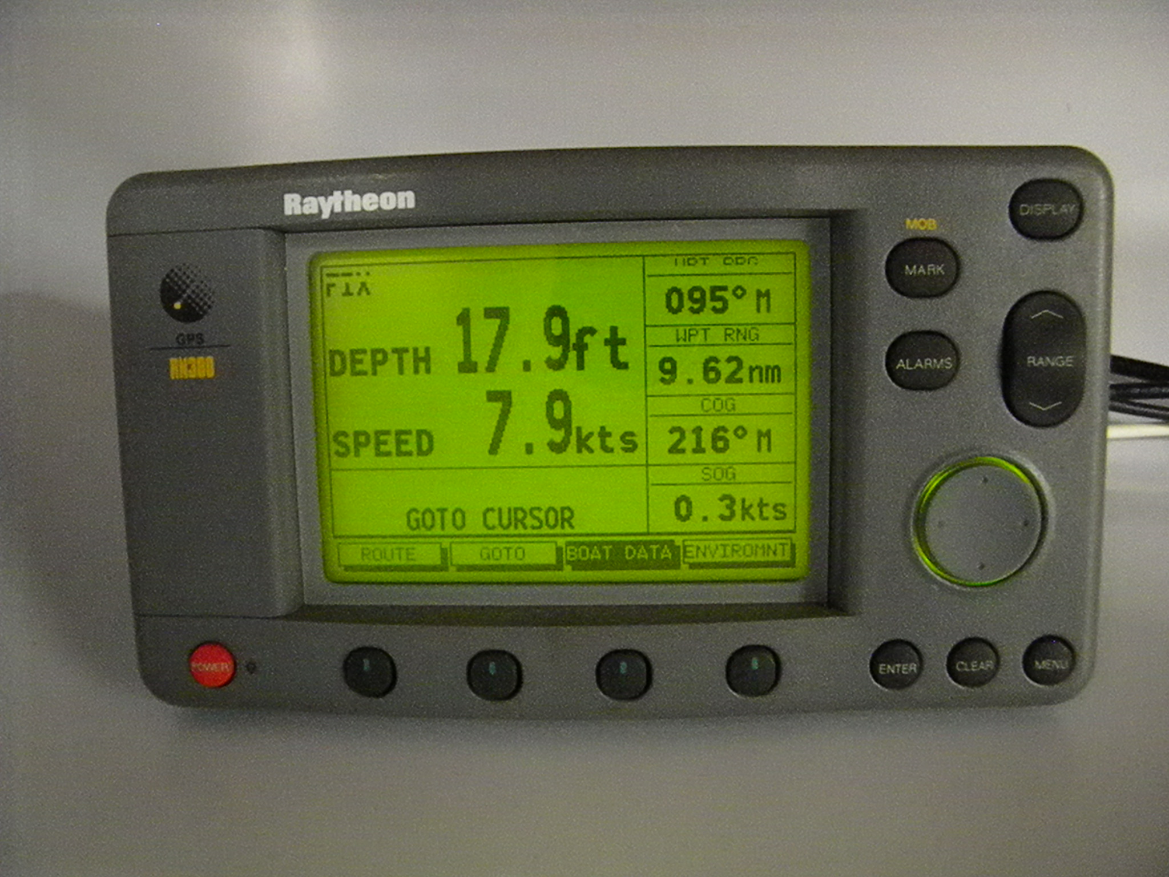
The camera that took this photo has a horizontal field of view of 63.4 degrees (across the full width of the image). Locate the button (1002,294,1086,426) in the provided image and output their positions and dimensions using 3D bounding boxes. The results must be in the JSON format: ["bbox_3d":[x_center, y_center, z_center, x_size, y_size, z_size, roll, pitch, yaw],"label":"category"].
[{"bbox_3d":[0.098,-0.017,0.201,0.016,0.029,0.005,-1,5,-1],"label":"button"}]

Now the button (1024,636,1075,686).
[{"bbox_3d":[0.100,0.048,0.203,0.010,0.010,0.004,-1,6,3],"label":"button"}]

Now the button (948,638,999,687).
[{"bbox_3d":[0.084,0.048,0.204,0.010,0.010,0.004,-1,6,3],"label":"button"}]

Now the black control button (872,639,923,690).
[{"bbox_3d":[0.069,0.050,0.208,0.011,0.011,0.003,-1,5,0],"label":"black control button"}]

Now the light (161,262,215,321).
[{"bbox_3d":[-0.087,-0.032,0.208,0.011,0.012,0.002,-1,6,3],"label":"light"}]

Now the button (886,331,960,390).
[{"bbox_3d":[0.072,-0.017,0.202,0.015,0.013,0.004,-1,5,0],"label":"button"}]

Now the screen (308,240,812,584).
[{"bbox_3d":[-0.006,-0.005,0.217,0.112,0.076,0.004,-1,6,3],"label":"screen"}]

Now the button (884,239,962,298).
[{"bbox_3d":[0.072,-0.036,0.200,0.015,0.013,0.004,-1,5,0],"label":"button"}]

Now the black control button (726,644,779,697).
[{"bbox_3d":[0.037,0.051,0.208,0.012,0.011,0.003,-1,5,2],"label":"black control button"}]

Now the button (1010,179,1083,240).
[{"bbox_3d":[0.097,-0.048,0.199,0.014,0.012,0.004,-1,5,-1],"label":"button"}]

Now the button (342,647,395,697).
[{"bbox_3d":[-0.048,0.052,0.212,0.011,0.011,0.004,-1,6,3],"label":"button"}]

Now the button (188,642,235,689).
[{"bbox_3d":[-0.084,0.051,0.214,0.010,0.009,0.004,-1,6,3],"label":"button"}]

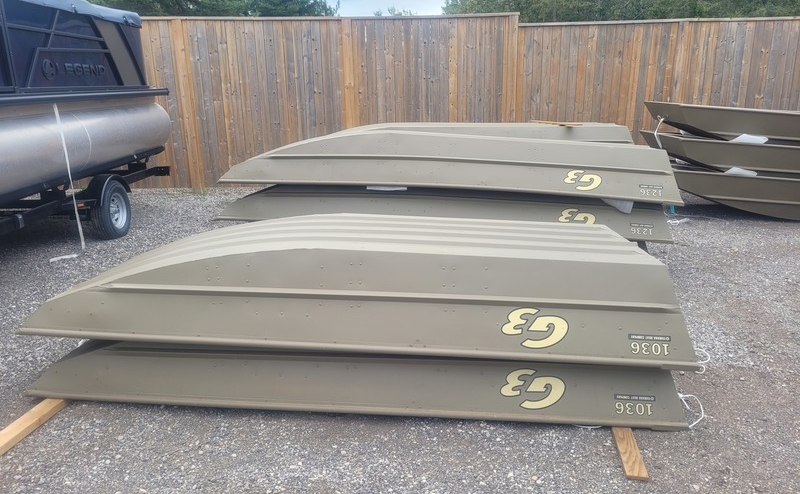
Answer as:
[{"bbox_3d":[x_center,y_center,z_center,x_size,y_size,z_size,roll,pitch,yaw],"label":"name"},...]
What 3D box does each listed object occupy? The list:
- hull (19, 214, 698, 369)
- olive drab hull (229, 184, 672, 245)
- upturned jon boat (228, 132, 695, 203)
[{"bbox_3d":[-0.195,0.121,3.175,3.040,0.440,1.210,2,14,2],"label":"hull"},{"bbox_3d":[0.301,-0.430,5.227,3.649,0.468,1.221,3,12,4],"label":"olive drab hull"},{"bbox_3d":[0.385,-0.770,5.230,3.650,0.450,1.220,2,15,2],"label":"upturned jon boat"}]

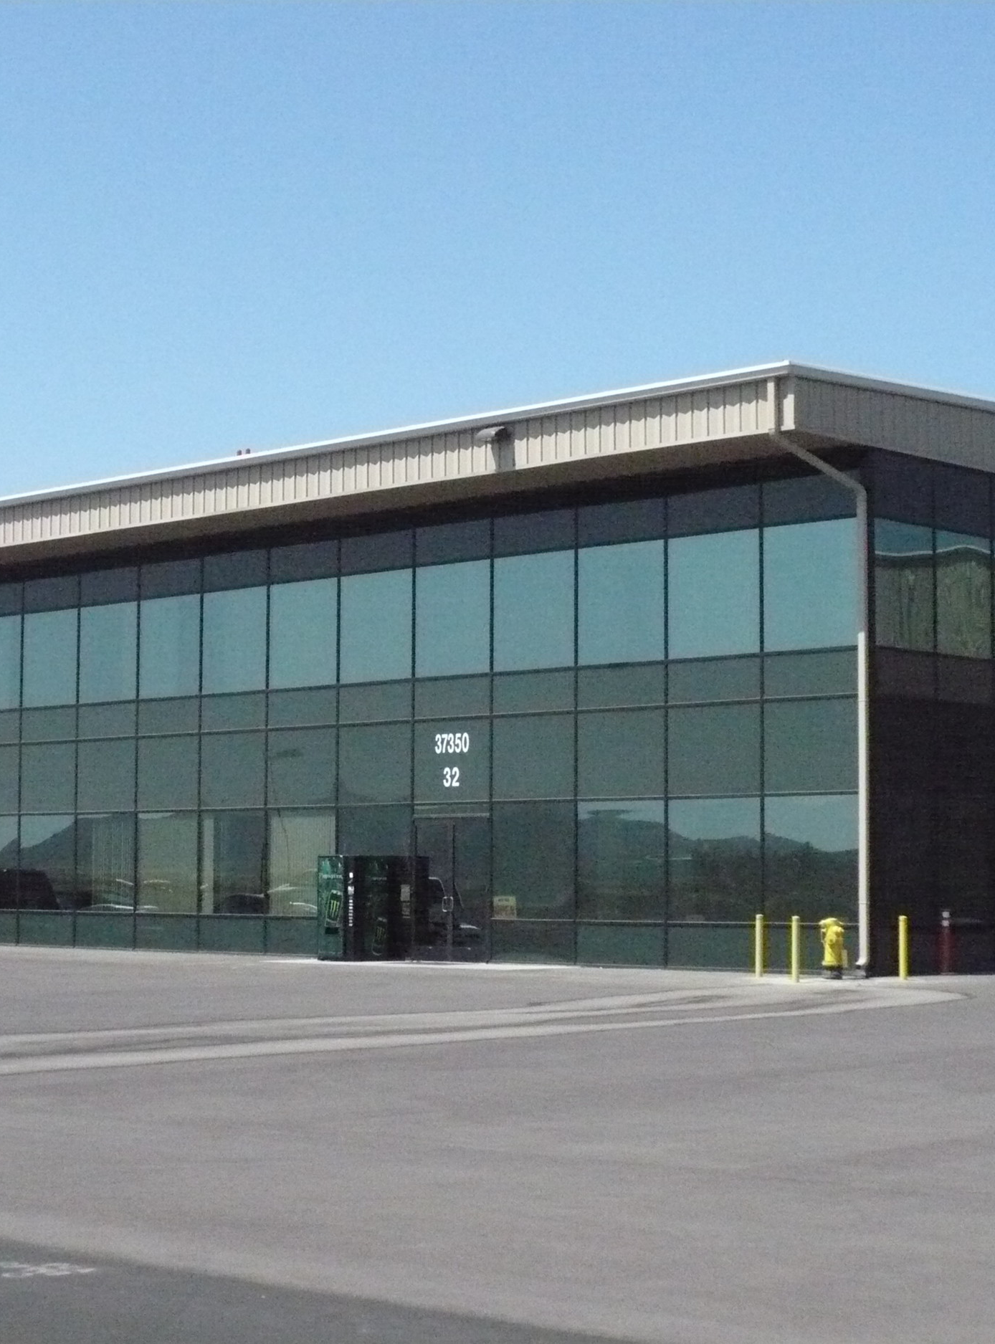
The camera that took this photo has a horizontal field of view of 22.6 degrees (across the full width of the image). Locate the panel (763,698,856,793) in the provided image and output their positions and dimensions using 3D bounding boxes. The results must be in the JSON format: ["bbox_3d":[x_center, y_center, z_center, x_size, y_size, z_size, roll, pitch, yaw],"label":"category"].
[{"bbox_3d":[4.776,1.107,37.571,1.850,1.385,0.050,-4,-7,43],"label":"panel"}]

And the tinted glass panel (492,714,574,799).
[{"bbox_3d":[0.599,1.416,41.110,1.824,1.360,0.050,-4,-7,43],"label":"tinted glass panel"}]

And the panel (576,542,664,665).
[{"bbox_3d":[2.002,-1.101,40.383,1.850,1.920,0.050,-4,-7,43],"label":"panel"}]

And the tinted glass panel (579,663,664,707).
[{"bbox_3d":[2.008,0.261,40.961,1.880,0.659,0.050,-4,-7,43],"label":"tinted glass panel"}]

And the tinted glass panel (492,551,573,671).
[{"bbox_3d":[0.605,-0.985,41.309,1.824,1.873,0.050,-4,-7,43],"label":"tinted glass panel"}]

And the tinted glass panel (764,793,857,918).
[{"bbox_3d":[4.722,2.802,37.078,1.786,1.899,0.050,-4,-7,43],"label":"tinted glass panel"}]

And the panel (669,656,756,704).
[{"bbox_3d":[3.362,0.134,38.596,1.824,0.641,0.050,-4,-7,43],"label":"panel"}]

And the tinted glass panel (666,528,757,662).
[{"bbox_3d":[3.393,-1.206,39.078,1.850,1.920,0.050,-4,-7,43],"label":"tinted glass panel"}]

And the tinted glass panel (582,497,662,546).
[{"bbox_3d":[2.017,-2.478,41.188,1.880,0.655,0.050,-4,-7,43],"label":"tinted glass panel"}]

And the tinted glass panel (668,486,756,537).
[{"bbox_3d":[3.368,-2.537,38.817,1.824,0.669,0.050,-4,-7,43],"label":"tinted glass panel"}]

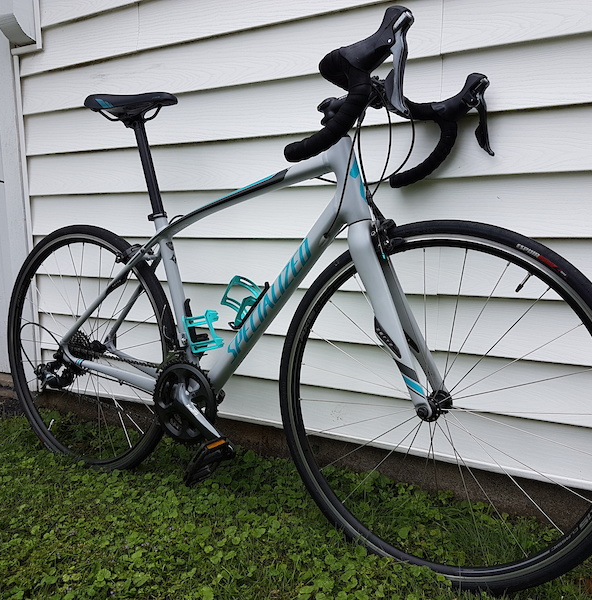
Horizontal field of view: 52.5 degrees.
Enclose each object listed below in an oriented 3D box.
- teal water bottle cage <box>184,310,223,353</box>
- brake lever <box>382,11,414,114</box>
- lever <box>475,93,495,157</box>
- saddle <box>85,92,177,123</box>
[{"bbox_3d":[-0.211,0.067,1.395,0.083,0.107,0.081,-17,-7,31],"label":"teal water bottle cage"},{"bbox_3d":[0.156,-0.356,0.905,0.042,0.156,0.034,-7,-8,34],"label":"brake lever"},{"bbox_3d":[0.382,-0.359,1.217,0.040,0.138,0.032,-7,4,36],"label":"lever"},{"bbox_3d":[-0.392,-0.474,1.482,0.270,0.076,0.152,4,5,32],"label":"saddle"}]

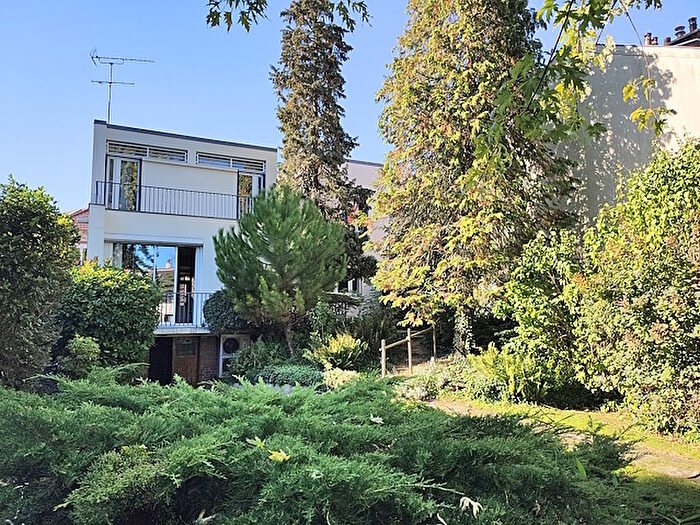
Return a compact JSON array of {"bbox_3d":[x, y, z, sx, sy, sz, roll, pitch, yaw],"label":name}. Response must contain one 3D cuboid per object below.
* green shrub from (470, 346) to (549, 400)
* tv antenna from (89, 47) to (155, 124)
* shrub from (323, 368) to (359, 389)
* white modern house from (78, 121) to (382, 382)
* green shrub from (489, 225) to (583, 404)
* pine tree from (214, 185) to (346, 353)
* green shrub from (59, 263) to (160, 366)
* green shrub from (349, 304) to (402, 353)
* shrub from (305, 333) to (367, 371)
[{"bbox_3d":[2.734,1.879,8.900,1.254,0.952,1.129,-1,-6,0],"label":"green shrub"},{"bbox_3d":[-7.269,-5.623,16.800,2.050,2.400,0.700,0,-6,-11],"label":"tv antenna"},{"bbox_3d":[-0.165,2.289,10.200,0.700,0.452,0.665,-1,-6,0],"label":"shrub"},{"bbox_3d":[-4.751,0.228,19.981,9.550,8.100,7.000,2,-7,-28],"label":"white modern house"},{"bbox_3d":[3.370,0.958,9.500,1.579,3.049,1.579,-1,-6,0],"label":"green shrub"},{"bbox_3d":[-1.718,0.223,13.000,3.100,4.173,3.007,-1,-6,0],"label":"pine tree"},{"bbox_3d":[-5.260,1.181,11.500,2.119,2.291,2.013,-1,-6,0],"label":"green shrub"},{"bbox_3d":[0.611,1.606,12.600,1.138,1.255,1.081,-1,-6,0],"label":"green shrub"},{"bbox_3d":[-0.303,1.883,11.000,1.232,0.812,1.171,-1,-6,0],"label":"shrub"}]

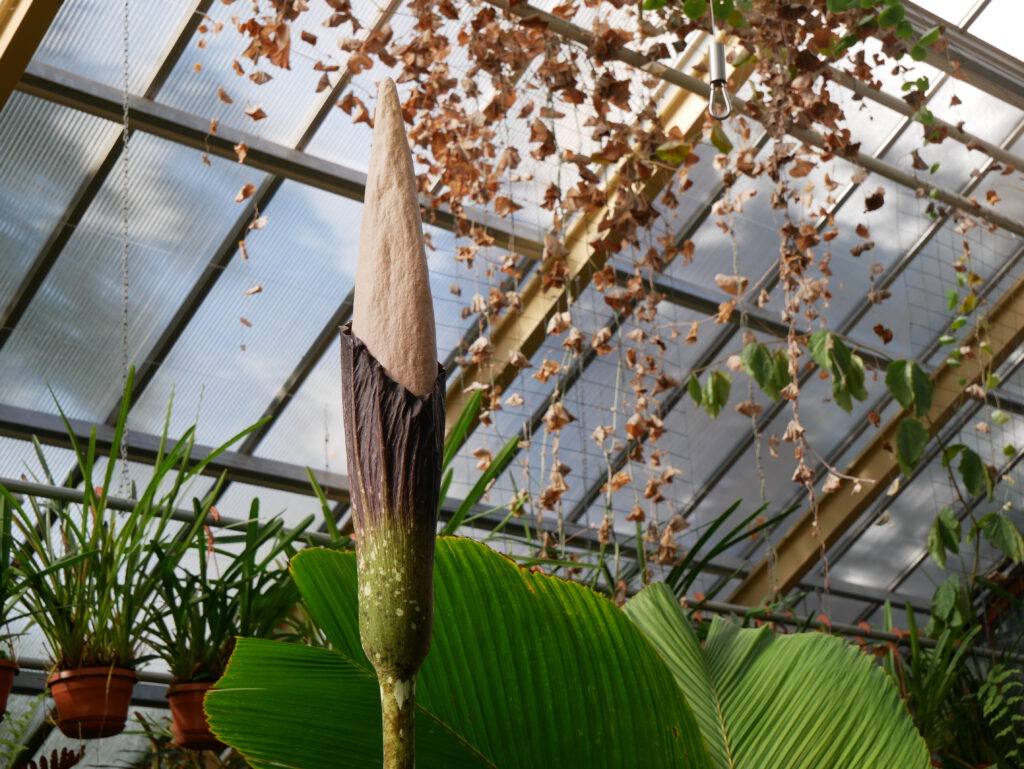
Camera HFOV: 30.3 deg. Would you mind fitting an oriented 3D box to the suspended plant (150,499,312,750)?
[{"bbox_3d":[-0.963,0.824,6.500,0.560,0.850,0.530,-1,-16,-8],"label":"suspended plant"}]

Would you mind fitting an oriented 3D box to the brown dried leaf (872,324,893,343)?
[{"bbox_3d":[1.144,-0.154,5.850,0.060,0.056,0.042,-6,-16,11],"label":"brown dried leaf"}]

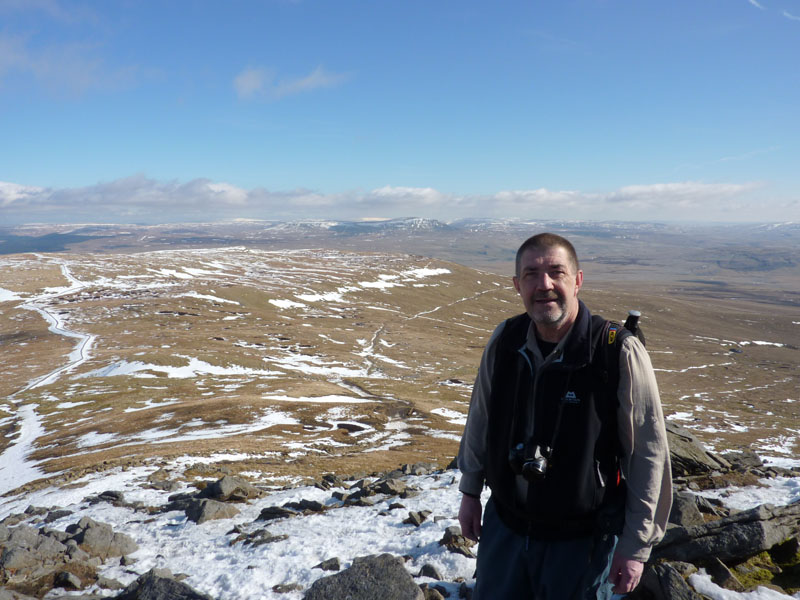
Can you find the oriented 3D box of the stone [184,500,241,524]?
[{"bbox_3d":[-1.493,1.684,4.600,0.427,0.166,0.264,-3,9,-19],"label":"stone"}]

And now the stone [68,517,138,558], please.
[{"bbox_3d":[-2.053,1.644,4.000,0.466,0.239,0.308,-5,10,-29],"label":"stone"}]

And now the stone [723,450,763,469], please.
[{"bbox_3d":[3.260,1.528,5.500,0.369,0.147,0.238,5,10,32],"label":"stone"}]

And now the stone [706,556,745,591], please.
[{"bbox_3d":[1.718,1.444,3.050,0.194,0.147,0.123,5,10,31],"label":"stone"}]

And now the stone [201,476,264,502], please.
[{"bbox_3d":[-1.502,1.689,5.150,0.524,0.193,0.317,-3,9,-17],"label":"stone"}]

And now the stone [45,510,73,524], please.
[{"bbox_3d":[-2.719,1.732,4.600,0.213,0.083,0.141,-5,10,-32],"label":"stone"}]

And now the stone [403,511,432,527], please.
[{"bbox_3d":[0.136,1.702,4.500,0.223,0.097,0.132,0,9,2],"label":"stone"}]

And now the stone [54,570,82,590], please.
[{"bbox_3d":[-2.008,1.699,3.500,0.165,0.092,0.114,-5,10,-32],"label":"stone"}]

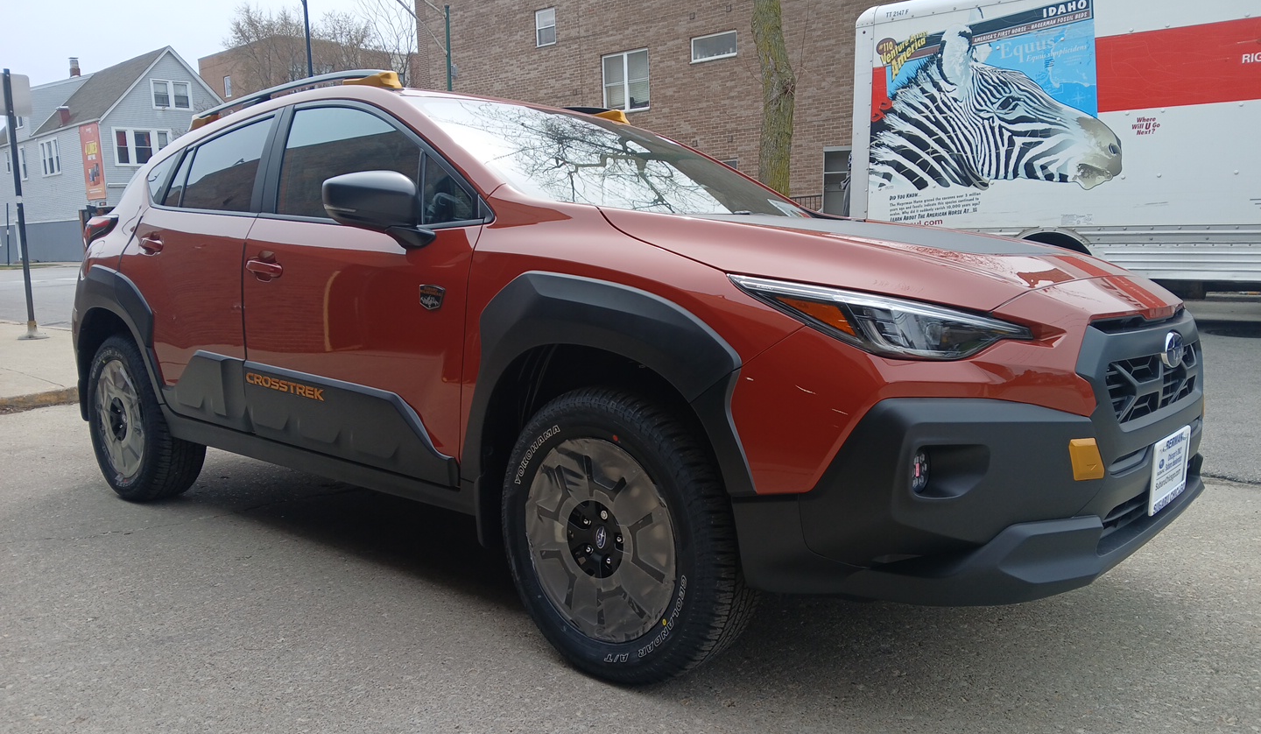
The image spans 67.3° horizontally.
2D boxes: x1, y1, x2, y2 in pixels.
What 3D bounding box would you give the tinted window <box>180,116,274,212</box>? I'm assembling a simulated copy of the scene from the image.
[{"bbox_3d":[-1.513,-0.739,3.527,0.630,0.360,0.050,6,-10,43],"label":"tinted window"}]

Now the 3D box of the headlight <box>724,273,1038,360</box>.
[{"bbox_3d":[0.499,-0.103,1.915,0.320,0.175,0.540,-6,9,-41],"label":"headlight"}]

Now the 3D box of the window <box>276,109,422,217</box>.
[{"bbox_3d":[-0.896,-0.672,2.991,0.840,0.400,0.050,5,-10,40],"label":"window"}]

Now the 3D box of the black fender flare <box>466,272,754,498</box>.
[{"bbox_3d":[-0.076,0.058,2.191,0.920,0.550,0.120,5,9,40],"label":"black fender flare"}]

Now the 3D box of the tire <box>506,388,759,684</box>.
[{"bbox_3d":[-0.006,0.388,2.271,0.700,0.700,0.235,5,9,39],"label":"tire"}]

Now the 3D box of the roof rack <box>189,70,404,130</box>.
[{"bbox_3d":[-1.296,-0.985,3.502,1.500,0.110,0.080,5,9,40],"label":"roof rack"}]

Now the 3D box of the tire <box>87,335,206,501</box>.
[{"bbox_3d":[-2.039,0.206,3.991,0.700,0.700,0.235,5,9,40],"label":"tire"}]

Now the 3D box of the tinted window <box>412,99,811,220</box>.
[{"bbox_3d":[-0.002,-0.651,3.172,0.900,0.120,1.380,40,29,30],"label":"tinted window"}]

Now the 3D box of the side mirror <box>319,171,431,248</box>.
[{"bbox_3d":[-0.678,-0.426,2.569,0.210,0.200,0.250,5,9,40],"label":"side mirror"}]

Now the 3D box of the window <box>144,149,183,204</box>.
[{"bbox_3d":[-1.909,-0.771,3.871,0.050,0.240,0.340,19,-8,-42],"label":"window"}]

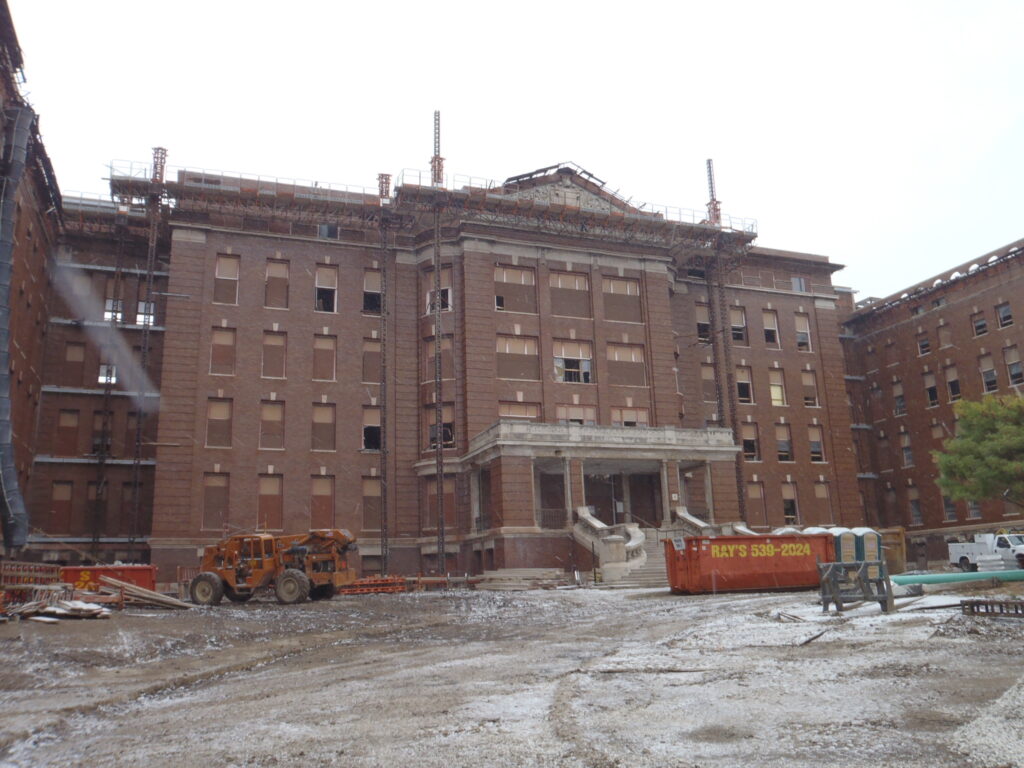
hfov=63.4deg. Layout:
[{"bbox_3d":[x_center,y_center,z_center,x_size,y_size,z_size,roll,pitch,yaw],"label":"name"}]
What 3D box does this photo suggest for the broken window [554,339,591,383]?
[{"bbox_3d":[3.577,-1.257,47.383,2.359,2.530,0.160,3,-15,-20],"label":"broken window"}]

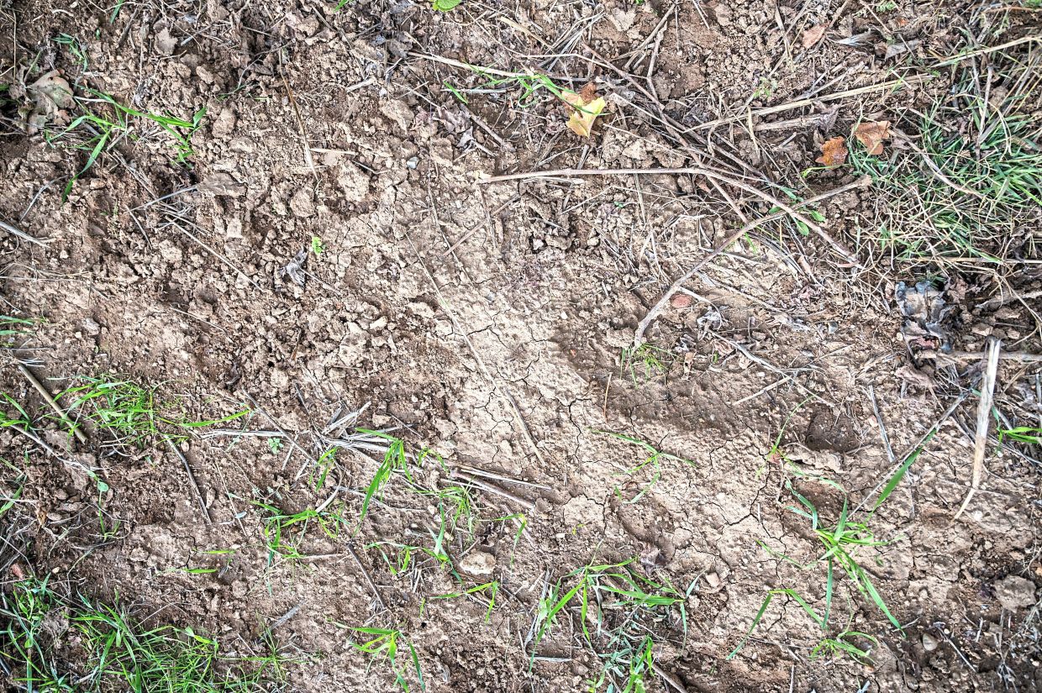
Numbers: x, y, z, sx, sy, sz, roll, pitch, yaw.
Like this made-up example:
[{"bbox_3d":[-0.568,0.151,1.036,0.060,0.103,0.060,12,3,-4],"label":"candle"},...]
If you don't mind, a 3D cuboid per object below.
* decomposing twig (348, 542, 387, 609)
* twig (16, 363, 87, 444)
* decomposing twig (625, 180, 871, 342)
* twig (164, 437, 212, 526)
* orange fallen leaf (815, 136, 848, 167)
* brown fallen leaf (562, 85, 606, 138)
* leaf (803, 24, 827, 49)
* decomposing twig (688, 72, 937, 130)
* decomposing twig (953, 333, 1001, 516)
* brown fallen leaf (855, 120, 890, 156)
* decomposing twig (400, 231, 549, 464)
[{"bbox_3d":[-0.238,0.356,1.080,0.009,0.009,0.119,-32,82,-5],"label":"decomposing twig"},{"bbox_3d":[-0.762,0.093,1.126,0.009,0.010,0.179,-45,83,-7],"label":"twig"},{"bbox_3d":[0.374,-0.163,1.154,0.492,0.035,0.066,-35,82,-6],"label":"decomposing twig"},{"bbox_3d":[-0.525,0.212,1.104,0.018,0.012,0.160,-31,81,-5],"label":"twig"},{"bbox_3d":[0.537,-0.337,1.199,0.063,0.015,0.050,-36,82,-6],"label":"orange fallen leaf"},{"bbox_3d":[0.104,-0.407,1.204,0.066,0.022,0.101,-25,81,-4],"label":"brown fallen leaf"},{"bbox_3d":[0.525,-0.550,1.238,0.060,0.012,0.029,-43,83,-7],"label":"leaf"},{"bbox_3d":[0.505,-0.425,1.210,0.447,0.016,0.023,-12,80,-2],"label":"decomposing twig"},{"bbox_3d":[0.738,0.132,1.109,0.033,0.022,0.305,19,81,3],"label":"decomposing twig"},{"bbox_3d":[0.605,-0.362,1.202,0.061,0.018,0.060,41,82,7],"label":"brown fallen leaf"},{"bbox_3d":[-0.079,-0.001,1.141,0.017,0.012,0.464,-30,81,-5],"label":"decomposing twig"}]

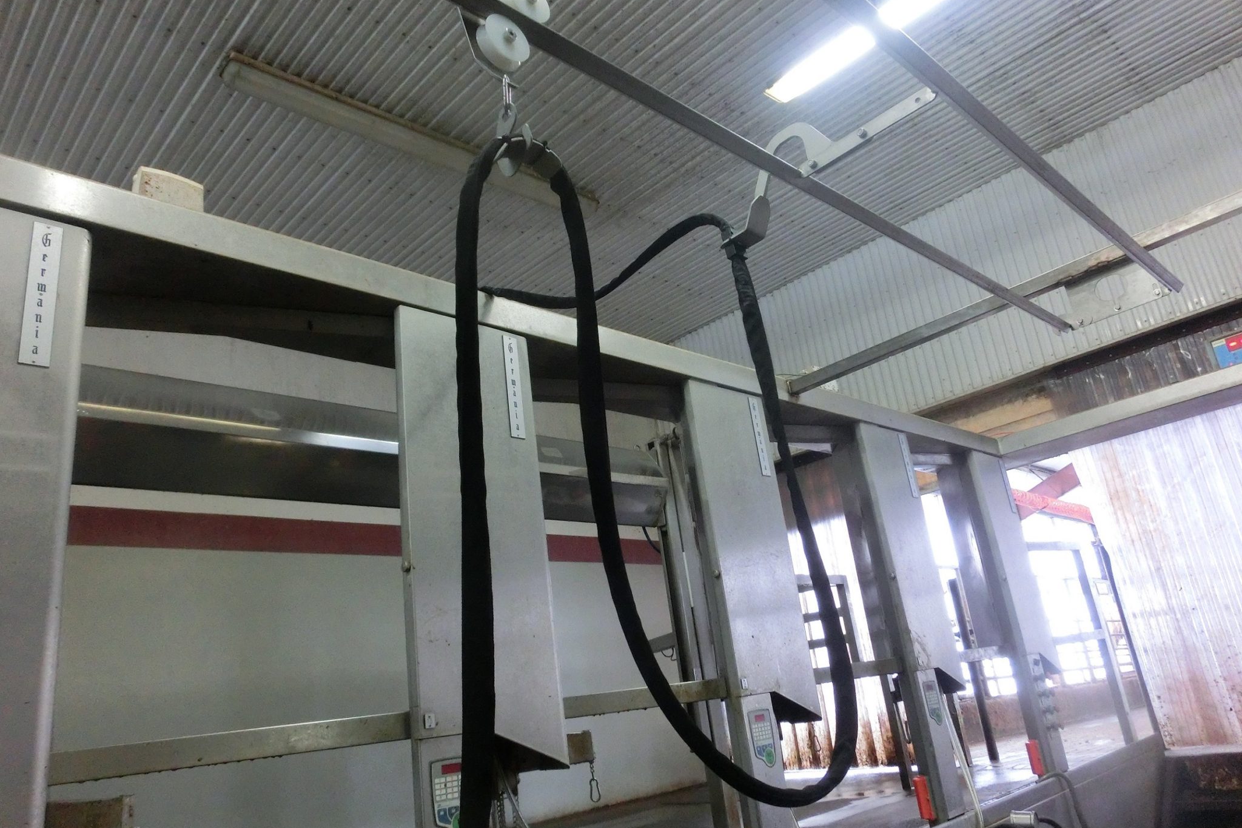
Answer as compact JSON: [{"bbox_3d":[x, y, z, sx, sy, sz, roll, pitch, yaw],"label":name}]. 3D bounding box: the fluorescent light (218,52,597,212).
[{"bbox_3d":[-1.097,-1.569,5.125,2.430,0.105,0.155,10,-25,-42],"label":"fluorescent light"}]

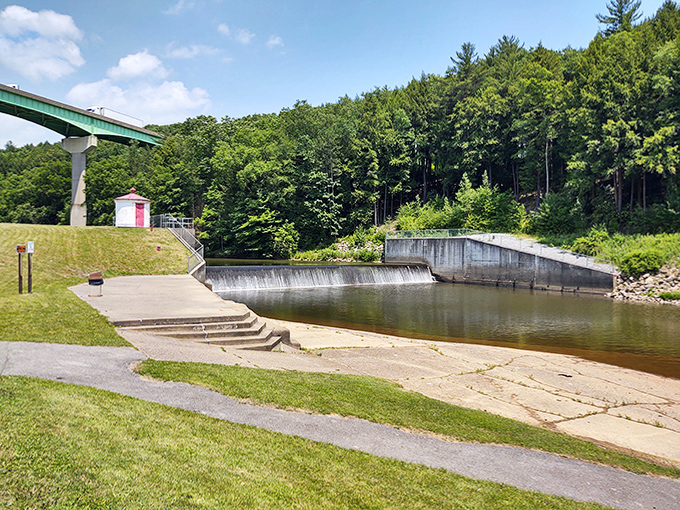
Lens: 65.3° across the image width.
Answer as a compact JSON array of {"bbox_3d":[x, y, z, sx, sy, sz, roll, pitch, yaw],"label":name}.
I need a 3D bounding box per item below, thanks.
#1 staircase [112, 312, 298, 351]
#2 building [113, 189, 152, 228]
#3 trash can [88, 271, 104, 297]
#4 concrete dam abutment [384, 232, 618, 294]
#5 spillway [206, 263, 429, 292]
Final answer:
[{"bbox_3d":[-3.410,2.156,14.240,4.900,0.870,1.800,1,1,-32],"label":"staircase"},{"bbox_3d":[-17.679,-4.011,45.300,3.100,3.450,3.100,2,1,44],"label":"building"},{"bbox_3d":[-9.340,1.085,20.350,0.590,1.000,0.550,1,1,-25],"label":"trash can"},{"bbox_3d":[14.200,0.420,52.000,2.400,4.900,26.800,0,1,-35],"label":"concrete dam abutment"},{"bbox_3d":[-0.740,2.167,55.000,30.500,2.100,3.200,0,1,-41],"label":"spillway"}]

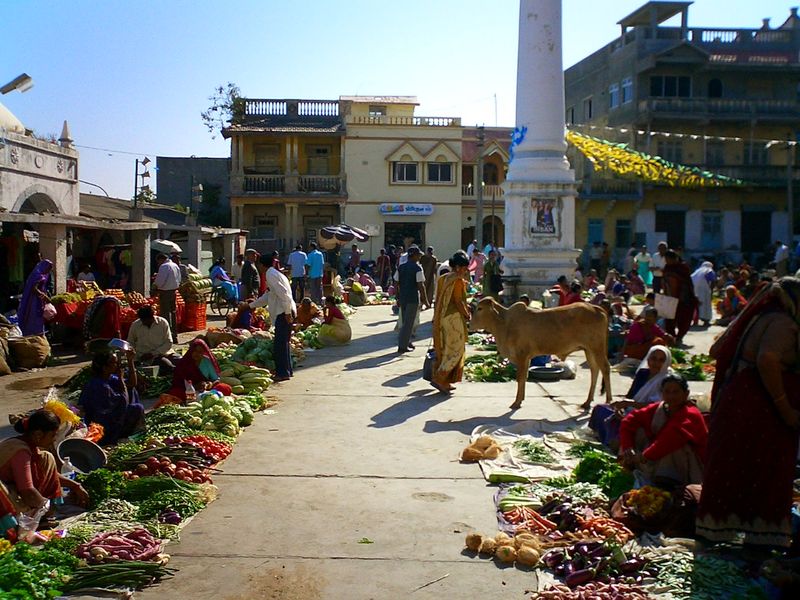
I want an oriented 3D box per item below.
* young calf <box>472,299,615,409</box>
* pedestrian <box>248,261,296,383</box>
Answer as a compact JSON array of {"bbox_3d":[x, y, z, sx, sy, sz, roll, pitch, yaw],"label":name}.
[{"bbox_3d":[1.411,0.523,8.614,1.410,1.100,0.400,0,4,0],"label":"young calf"},{"bbox_3d":[-1.551,0.183,10.349,0.560,1.550,0.450,0,4,3],"label":"pedestrian"}]

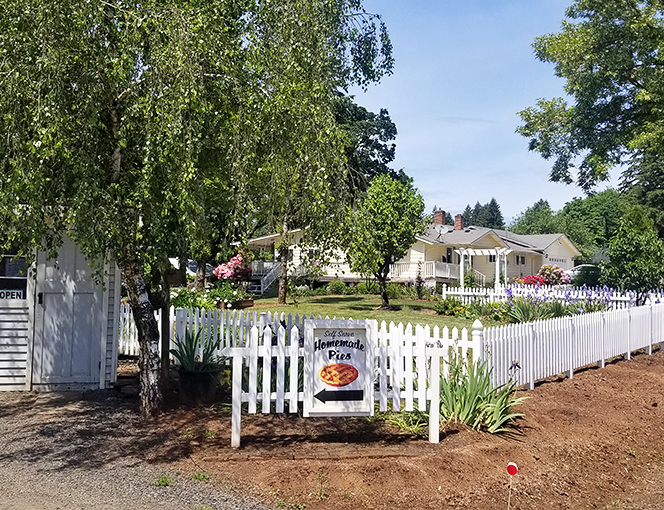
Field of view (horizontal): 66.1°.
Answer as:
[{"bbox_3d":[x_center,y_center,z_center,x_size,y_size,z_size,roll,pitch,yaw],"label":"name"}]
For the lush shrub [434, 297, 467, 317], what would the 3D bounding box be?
[{"bbox_3d":[4.061,1.748,17.500,1.080,0.651,0.950,0,-1,0],"label":"lush shrub"}]

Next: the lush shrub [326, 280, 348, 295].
[{"bbox_3d":[0.302,1.796,28.000,1.100,0.740,1.000,0,-1,0],"label":"lush shrub"}]

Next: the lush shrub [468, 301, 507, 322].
[{"bbox_3d":[4.933,1.776,16.200,1.200,0.666,1.000,0,-1,0],"label":"lush shrub"}]

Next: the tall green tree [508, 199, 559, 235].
[{"bbox_3d":[22.490,-1.674,57.000,6.000,9.264,5.800,0,-1,0],"label":"tall green tree"}]

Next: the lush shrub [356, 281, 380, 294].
[{"bbox_3d":[2.001,1.796,28.000,1.280,0.740,1.050,0,-1,0],"label":"lush shrub"}]

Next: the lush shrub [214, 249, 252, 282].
[{"bbox_3d":[-4.773,0.888,24.500,1.900,2.207,1.800,0,-1,0],"label":"lush shrub"}]

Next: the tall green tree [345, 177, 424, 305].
[{"bbox_3d":[2.032,-0.494,19.400,2.950,5.090,2.800,0,-1,0],"label":"tall green tree"}]

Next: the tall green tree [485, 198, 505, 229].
[{"bbox_3d":[27.828,-3.015,88.000,4.200,13.440,4.200,0,-1,0],"label":"tall green tree"}]

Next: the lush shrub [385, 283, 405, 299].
[{"bbox_3d":[3.157,1.781,25.800,1.000,0.783,0.900,0,-1,0],"label":"lush shrub"}]

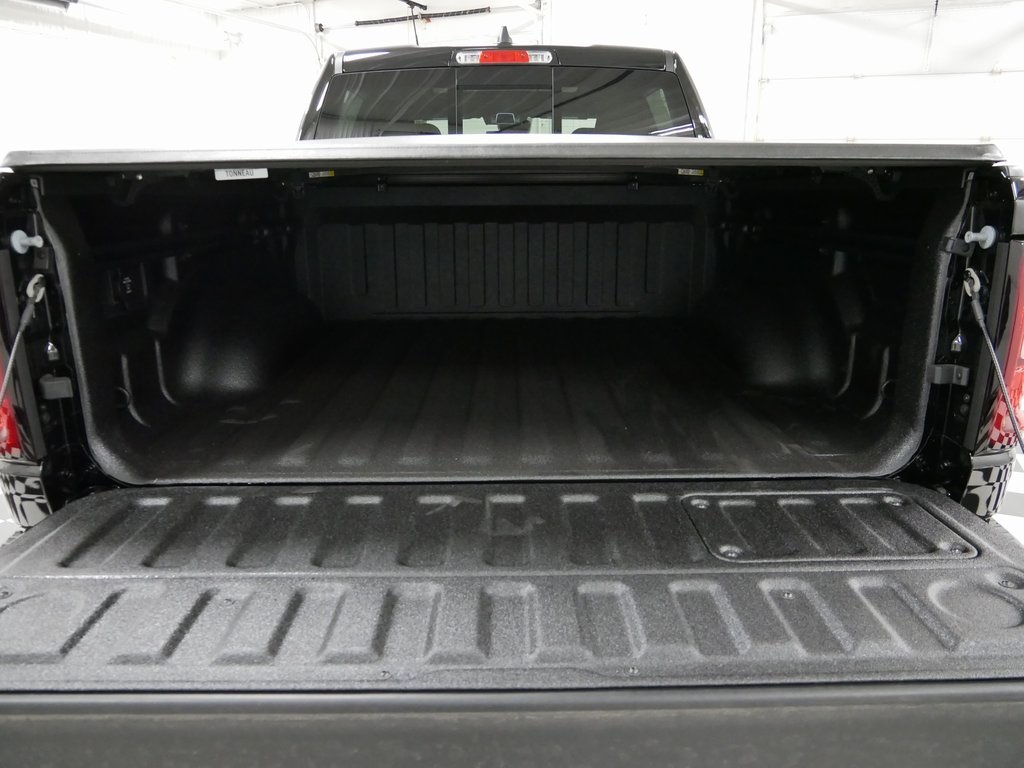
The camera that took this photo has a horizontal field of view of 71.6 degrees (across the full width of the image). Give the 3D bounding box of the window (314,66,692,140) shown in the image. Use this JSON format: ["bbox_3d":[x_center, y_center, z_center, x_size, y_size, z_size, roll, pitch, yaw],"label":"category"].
[{"bbox_3d":[-0.029,-1.120,2.946,1.570,0.400,0.100,-1,-3,0],"label":"window"}]

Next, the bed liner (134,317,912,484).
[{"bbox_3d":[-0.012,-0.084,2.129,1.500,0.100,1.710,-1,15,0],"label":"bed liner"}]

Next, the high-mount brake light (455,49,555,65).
[{"bbox_3d":[-0.031,-1.358,2.944,0.405,0.058,0.050,-1,15,0],"label":"high-mount brake light"}]

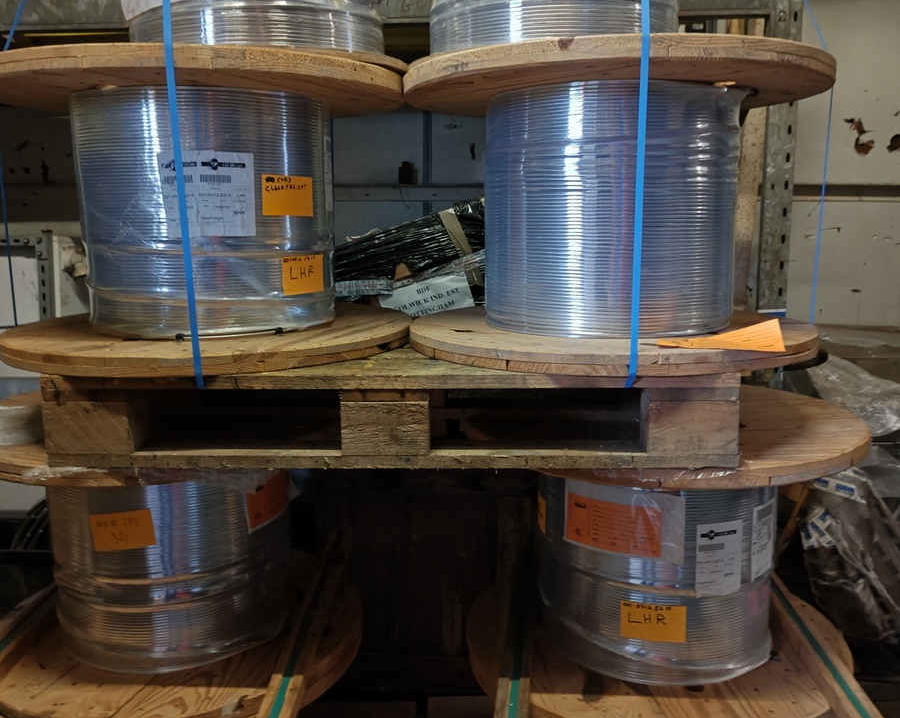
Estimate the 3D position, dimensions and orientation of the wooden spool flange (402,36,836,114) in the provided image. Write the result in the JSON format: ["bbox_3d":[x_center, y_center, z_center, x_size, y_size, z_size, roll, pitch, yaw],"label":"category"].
[{"bbox_3d":[0.320,-0.554,1.629,0.842,0.035,0.842,0,10,0],"label":"wooden spool flange"}]

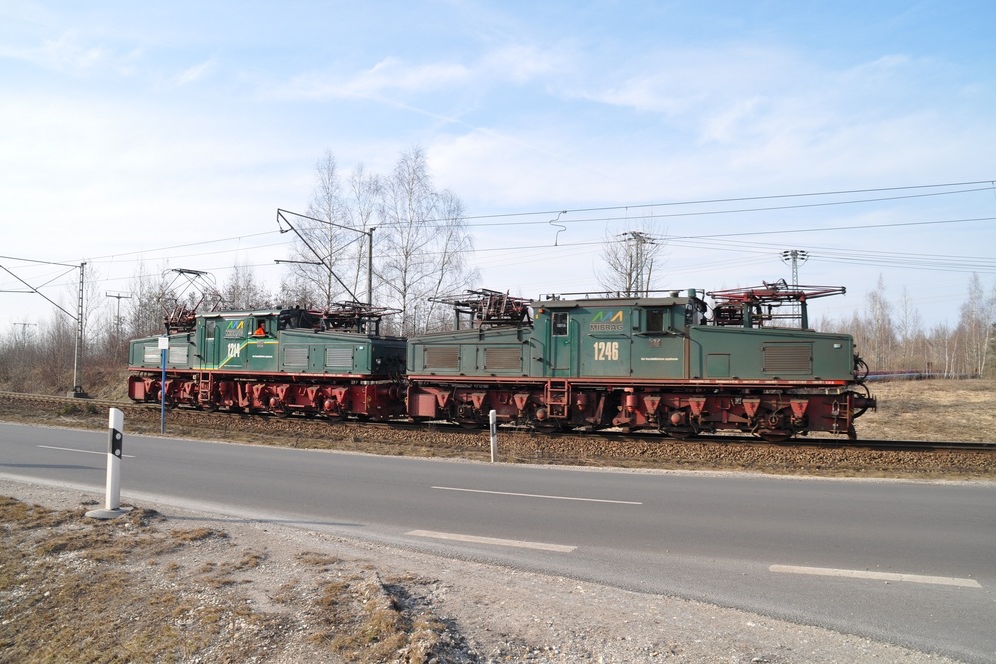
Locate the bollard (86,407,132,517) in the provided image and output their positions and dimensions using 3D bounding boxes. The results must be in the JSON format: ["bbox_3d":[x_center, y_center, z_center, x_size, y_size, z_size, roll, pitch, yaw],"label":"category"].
[{"bbox_3d":[-3.885,1.302,7.500,0.360,1.050,0.330,0,-1,22],"label":"bollard"}]

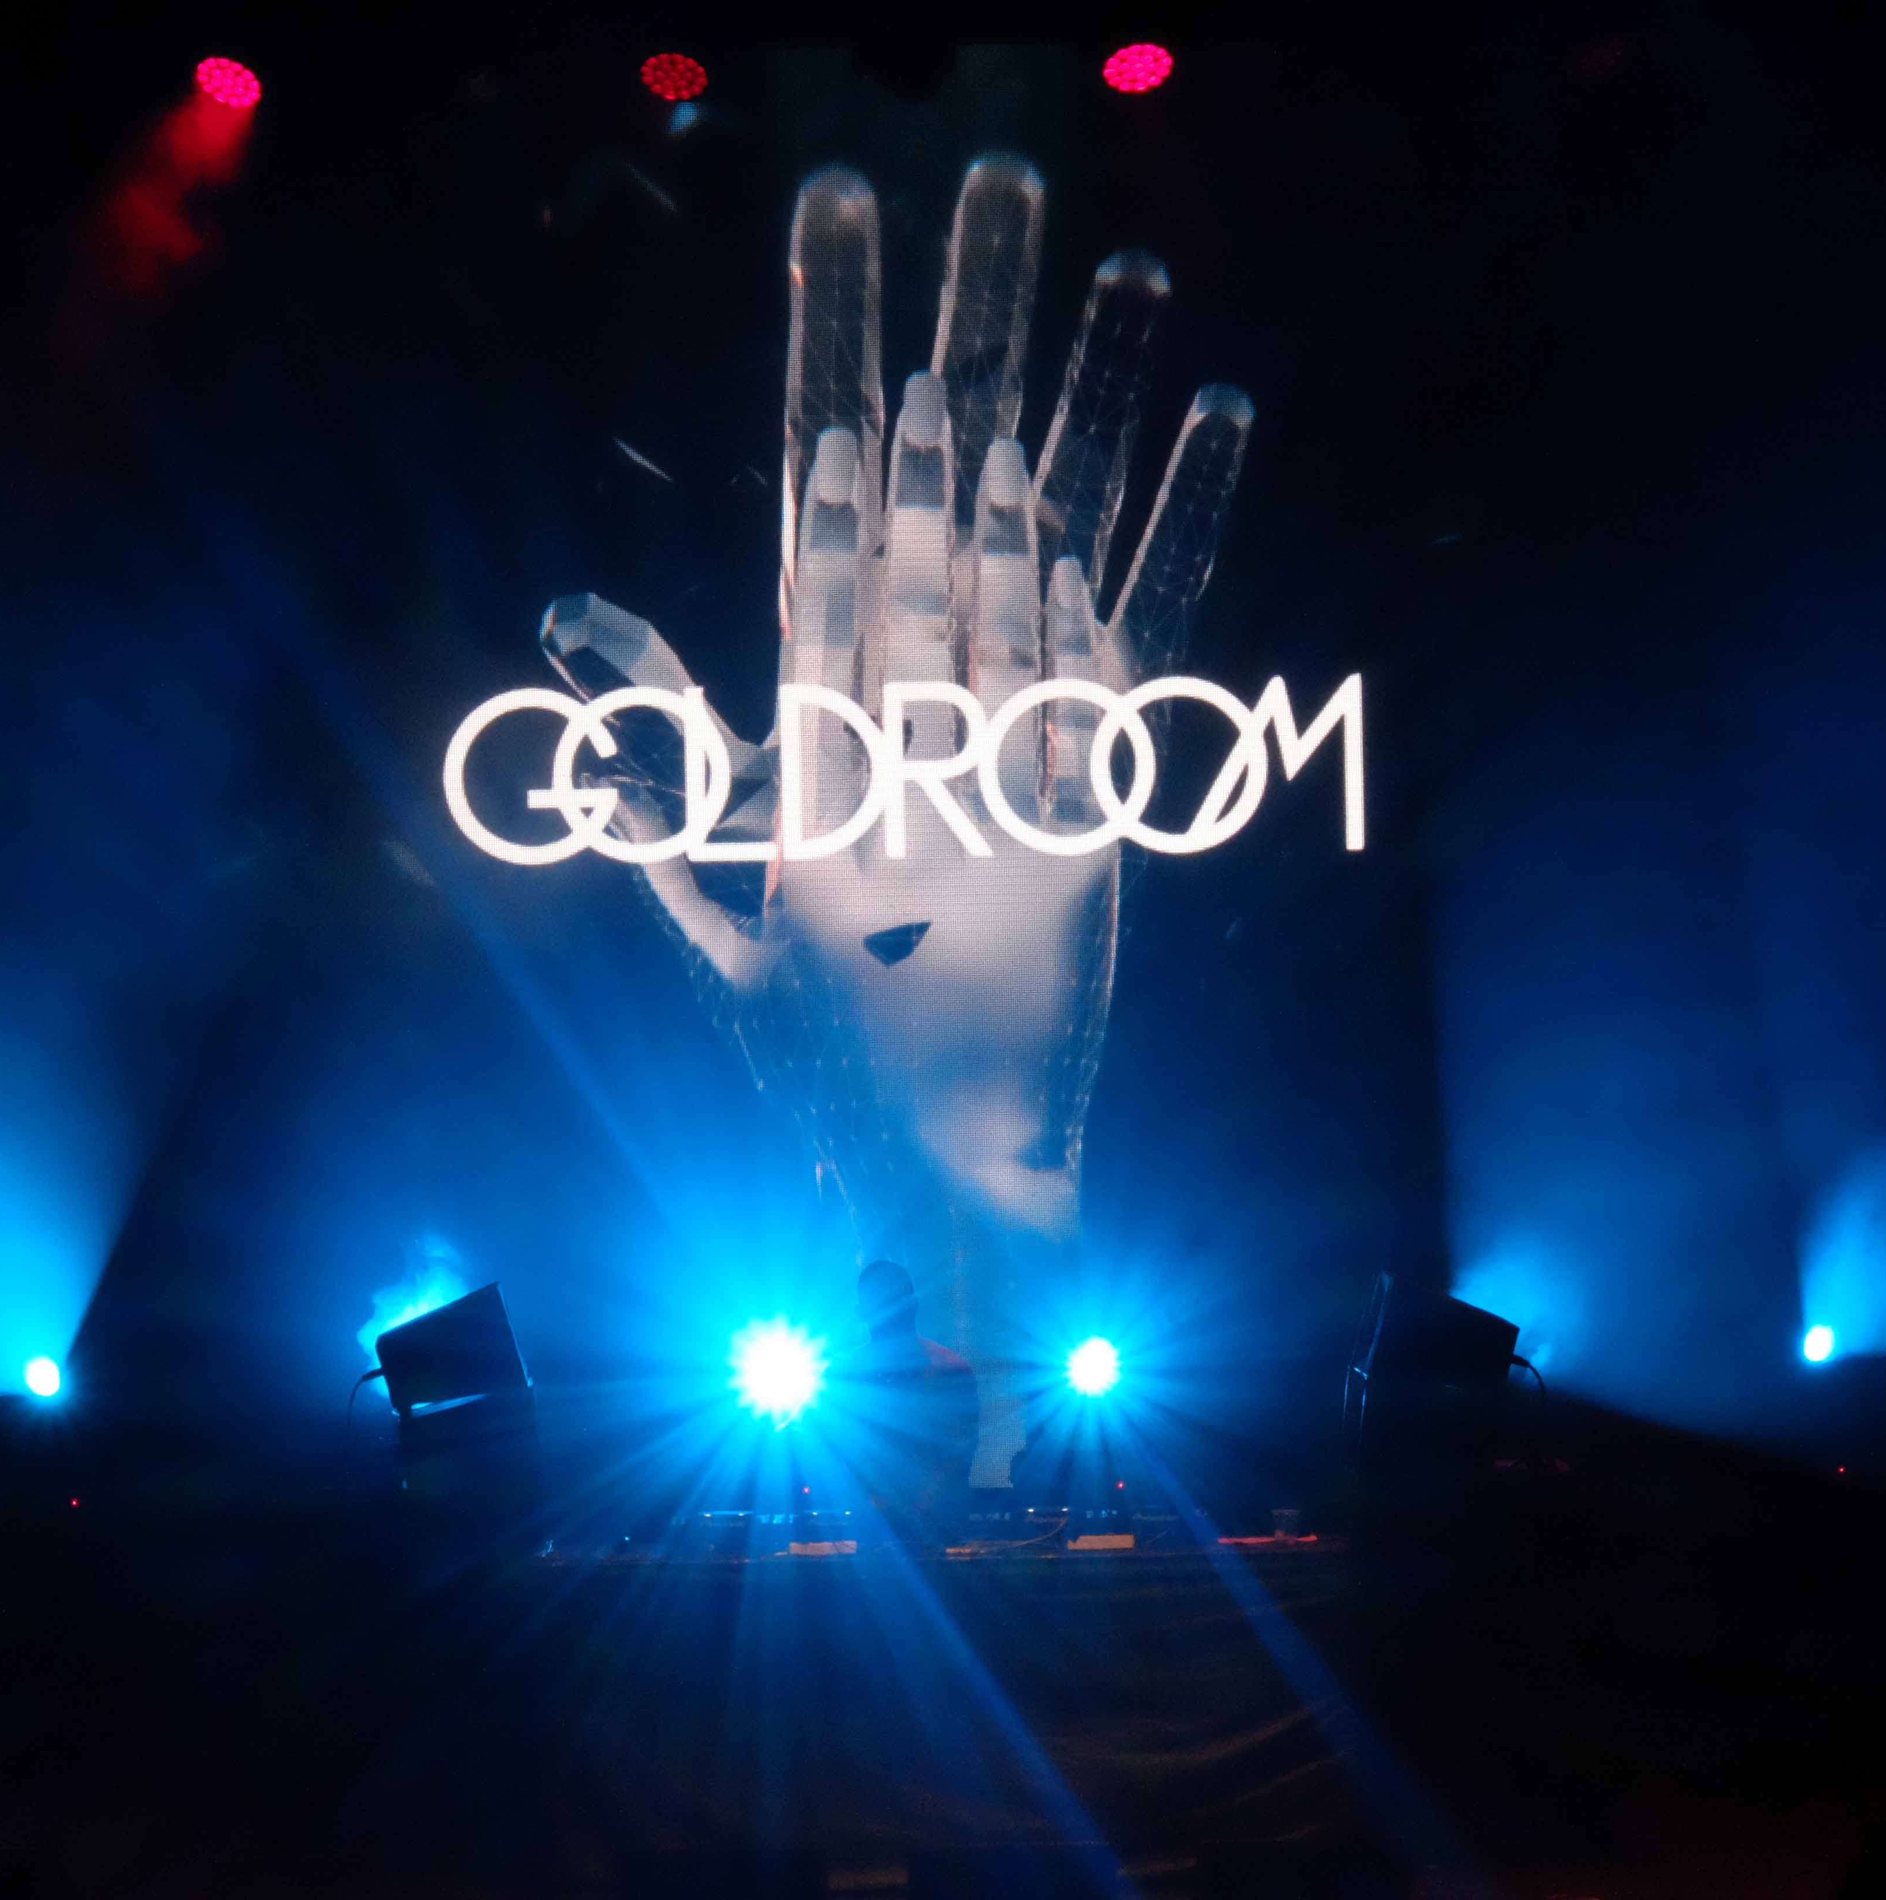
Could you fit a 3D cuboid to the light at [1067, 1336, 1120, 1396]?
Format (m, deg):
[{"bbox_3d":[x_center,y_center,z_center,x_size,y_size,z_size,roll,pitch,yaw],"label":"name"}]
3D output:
[{"bbox_3d":[0.479,1.323,46.000,0.200,0.220,0.220,-1,-5,0],"label":"light"}]

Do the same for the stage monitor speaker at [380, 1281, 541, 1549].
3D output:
[{"bbox_3d":[-1.468,1.407,44.000,0.500,0.780,0.550,-1,0,3],"label":"stage monitor speaker"}]

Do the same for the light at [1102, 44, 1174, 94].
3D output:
[{"bbox_3d":[0.589,-2.752,44.541,0.230,0.190,0.230,-1,-44,-13],"label":"light"}]

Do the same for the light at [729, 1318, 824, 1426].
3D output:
[{"bbox_3d":[-0.527,1.340,46.000,0.290,0.330,0.290,-1,-5,0],"label":"light"}]

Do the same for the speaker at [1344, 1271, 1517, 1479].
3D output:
[{"bbox_3d":[1.481,1.292,44.000,0.530,0.620,0.550,-1,0,-3],"label":"speaker"}]

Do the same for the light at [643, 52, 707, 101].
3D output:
[{"bbox_3d":[-0.819,-2.726,44.542,0.230,0.230,0.190,-1,44,12],"label":"light"}]

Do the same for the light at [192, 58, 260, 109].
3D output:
[{"bbox_3d":[-2.169,-2.705,44.536,0.230,0.230,0.190,-1,42,35],"label":"light"}]

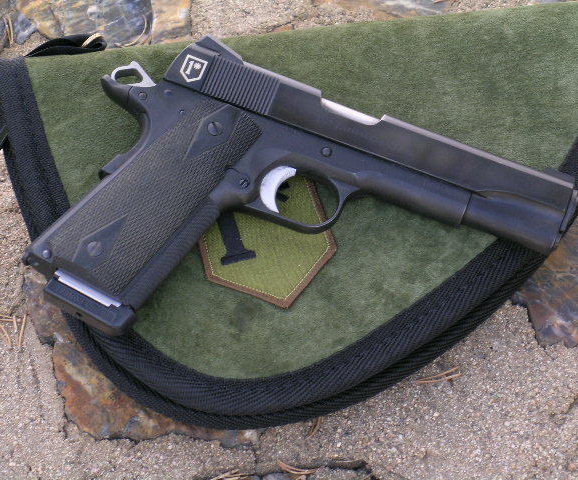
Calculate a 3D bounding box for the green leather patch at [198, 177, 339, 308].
[{"bbox_3d":[-0.011,-0.003,0.954,0.059,0.003,0.076,-14,67,-8],"label":"green leather patch"}]

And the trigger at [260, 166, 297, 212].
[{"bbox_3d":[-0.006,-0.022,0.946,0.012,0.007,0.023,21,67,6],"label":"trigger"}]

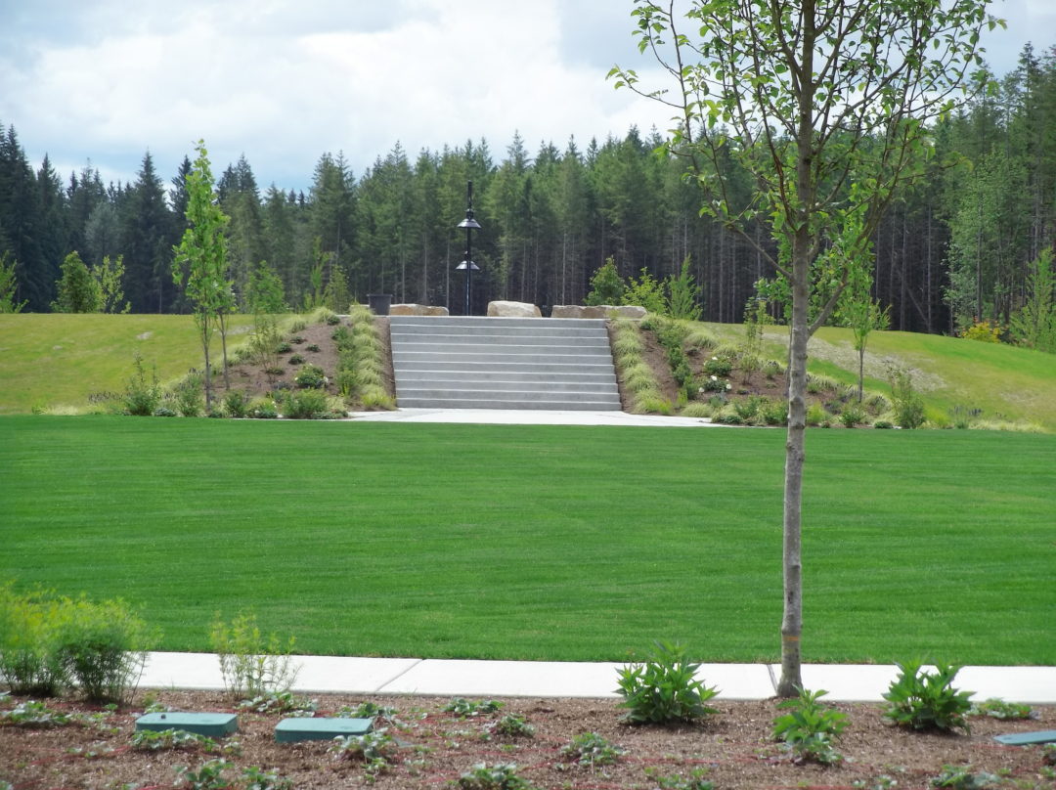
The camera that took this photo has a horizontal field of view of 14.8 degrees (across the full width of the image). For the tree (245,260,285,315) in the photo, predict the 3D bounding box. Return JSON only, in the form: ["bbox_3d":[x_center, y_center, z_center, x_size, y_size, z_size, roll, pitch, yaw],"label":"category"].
[{"bbox_3d":[-5.699,-2.303,88.000,0.900,1.400,0.880,1,1,0],"label":"tree"}]

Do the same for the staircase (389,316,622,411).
[{"bbox_3d":[-0.426,-0.561,69.901,3.800,1.540,2.850,1,1,-5],"label":"staircase"}]

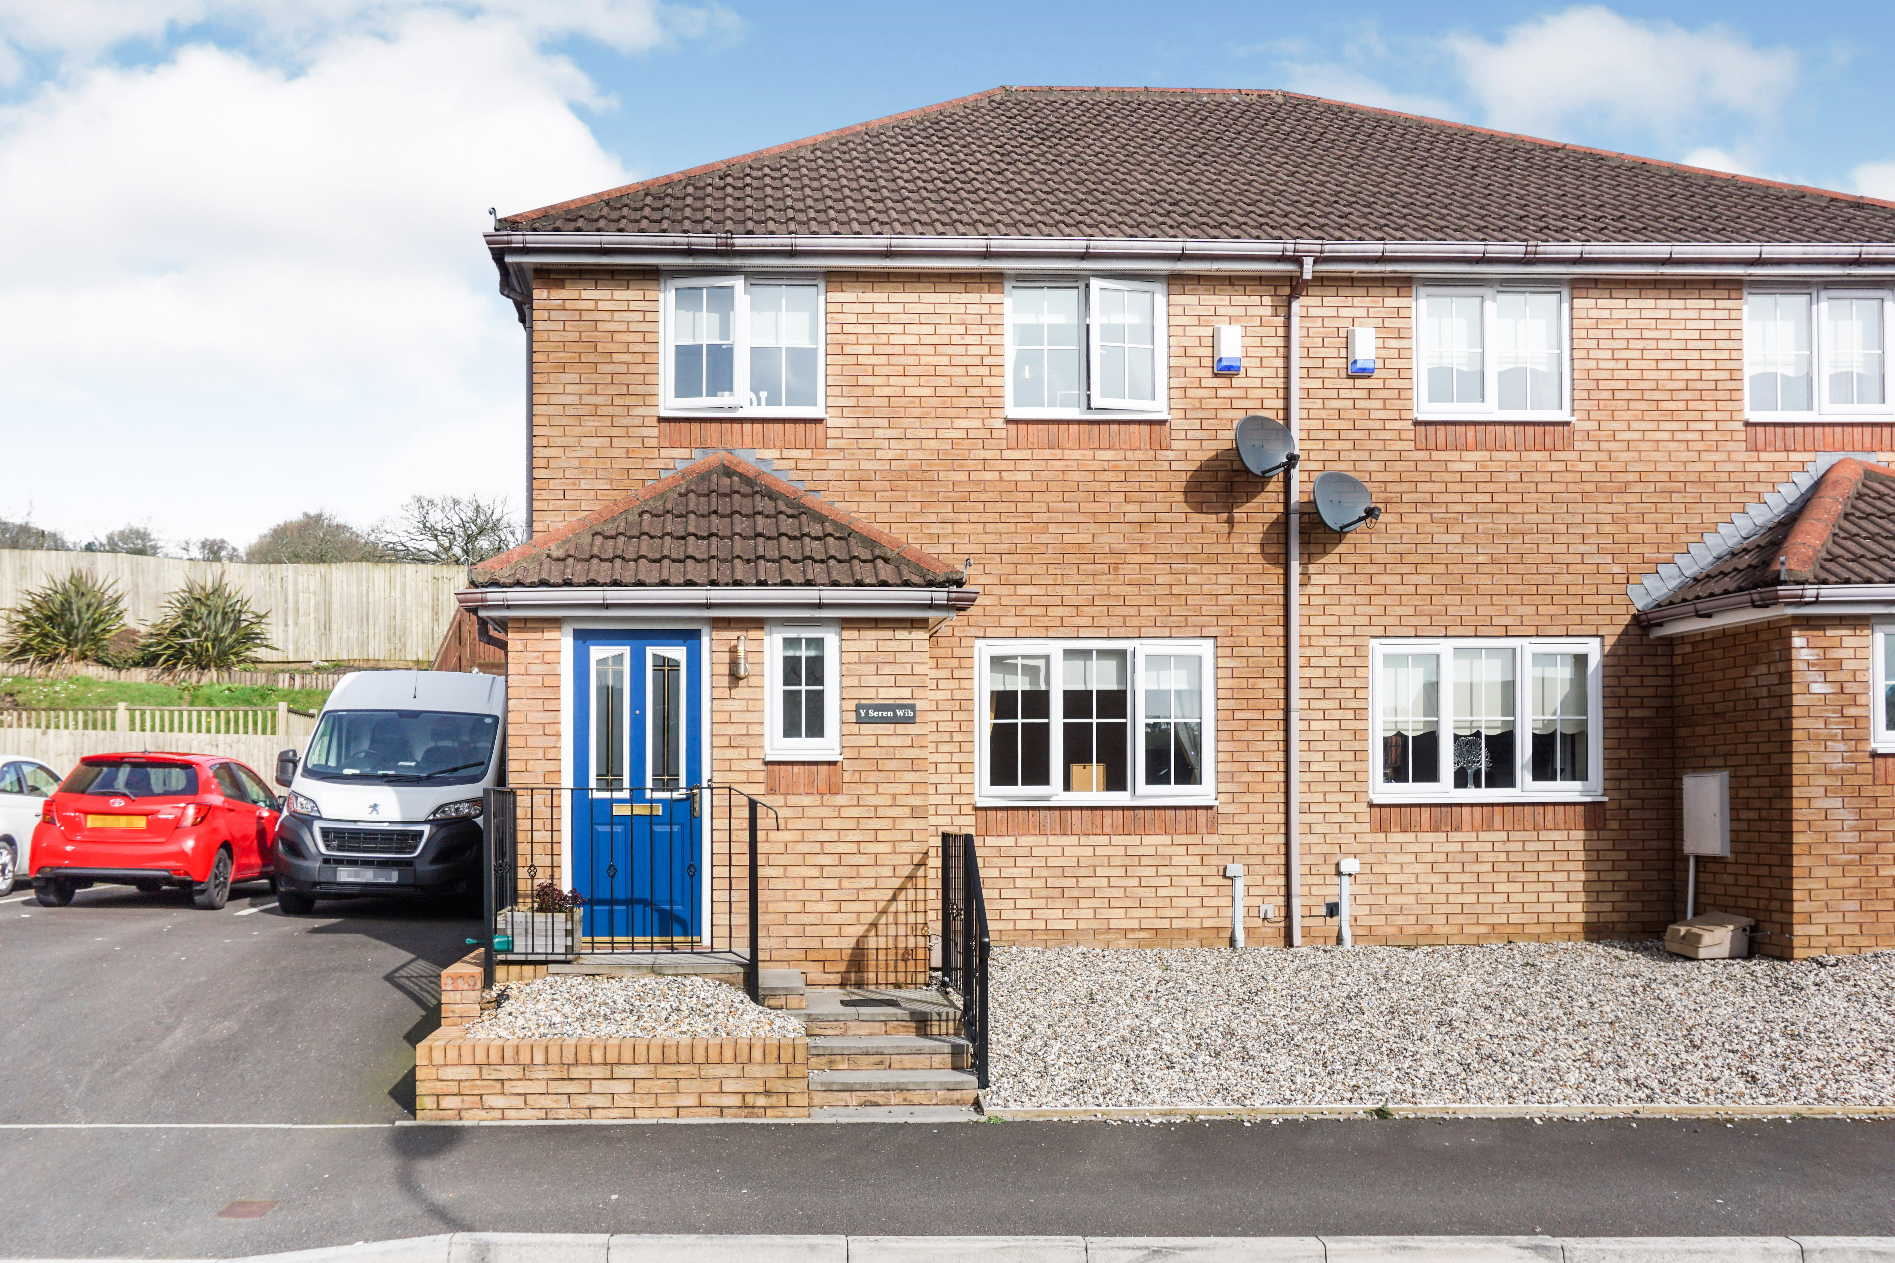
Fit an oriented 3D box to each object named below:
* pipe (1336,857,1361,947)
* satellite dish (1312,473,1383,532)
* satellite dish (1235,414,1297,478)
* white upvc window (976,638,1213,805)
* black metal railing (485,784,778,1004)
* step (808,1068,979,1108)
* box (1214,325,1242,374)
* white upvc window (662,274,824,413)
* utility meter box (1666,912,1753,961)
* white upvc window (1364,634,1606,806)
[{"bbox_3d":[2.890,1.952,10.219,0.148,0.644,0.110,0,-1,-2],"label":"pipe"},{"bbox_3d":[2.817,-0.910,10.033,0.450,0.430,0.350,1,-1,-34],"label":"satellite dish"},{"bbox_3d":[2.257,-1.312,10.030,0.430,0.450,0.260,1,-2,-28],"label":"satellite dish"},{"bbox_3d":[1.066,0.654,10.268,1.738,1.214,0.130,0,-1,-2],"label":"white upvc window"},{"bbox_3d":[-1.820,1.510,8.460,1.620,1.200,0.880,0,-4,-5],"label":"black metal railing"},{"bbox_3d":[-0.290,2.470,7.680,0.910,0.145,0.340,1,-6,-5],"label":"step"},{"bbox_3d":[2.030,-2.035,10.280,0.187,0.345,0.080,0,-1,-3],"label":"box"},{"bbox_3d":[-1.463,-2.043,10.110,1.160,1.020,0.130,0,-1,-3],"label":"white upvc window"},{"bbox_3d":[5.182,2.064,9.702,0.380,0.290,0.390,0,-1,-2],"label":"utility meter box"},{"bbox_3d":[3.939,0.647,10.368,1.725,1.220,0.120,0,-1,-2],"label":"white upvc window"}]

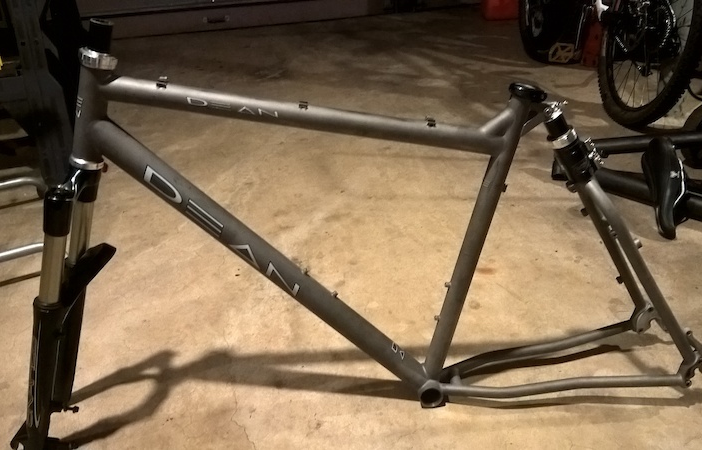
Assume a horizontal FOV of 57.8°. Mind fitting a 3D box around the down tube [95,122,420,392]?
[{"bbox_3d":[-0.106,0.072,0.980,0.044,0.655,0.044,-44,22,15],"label":"down tube"}]

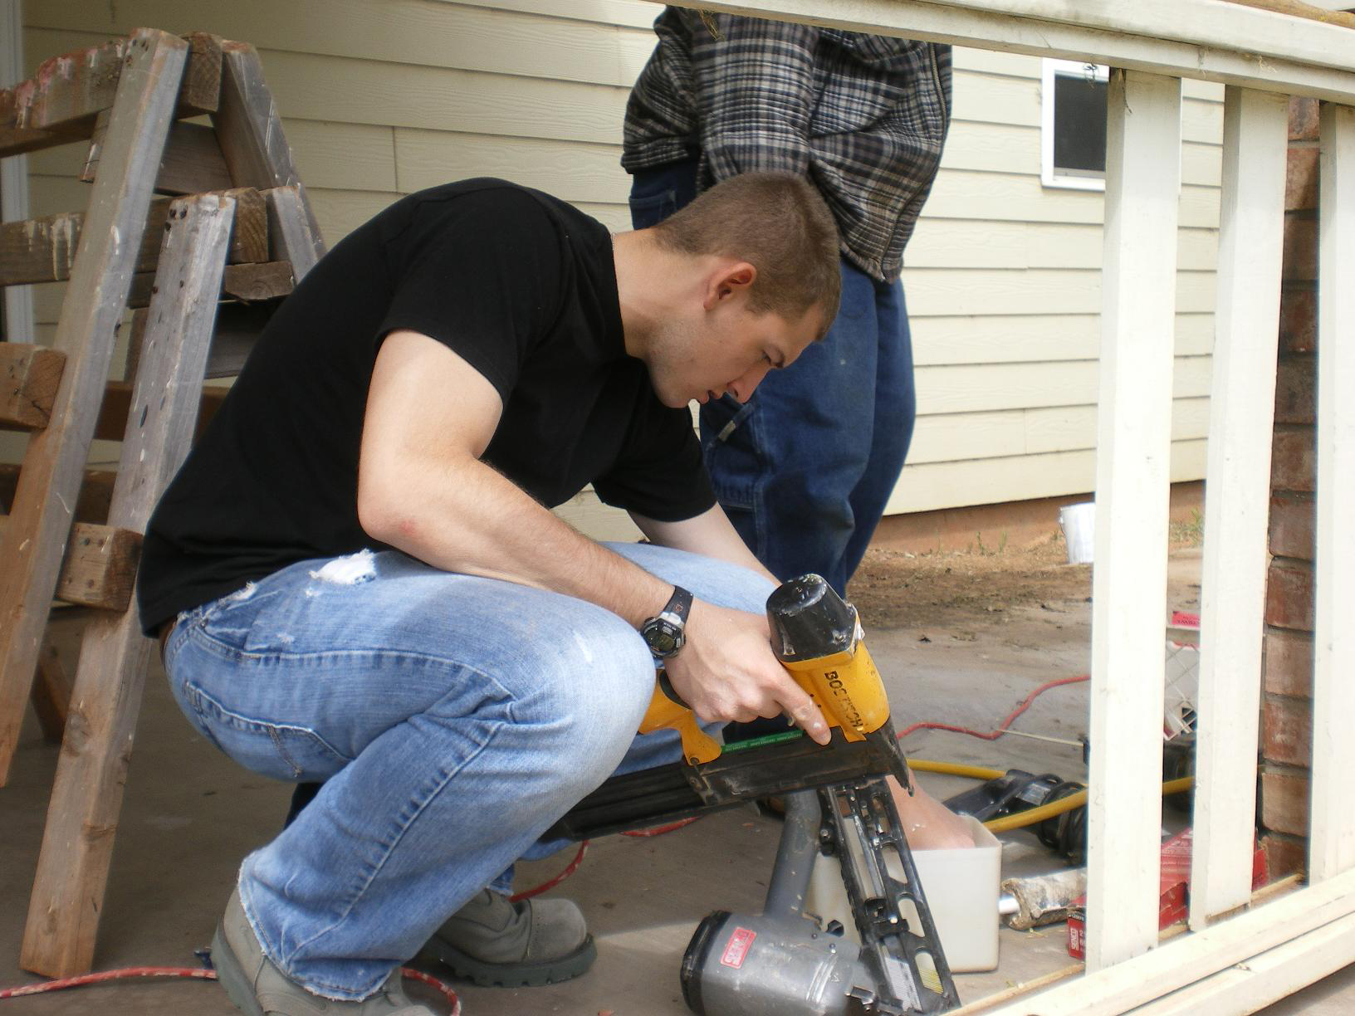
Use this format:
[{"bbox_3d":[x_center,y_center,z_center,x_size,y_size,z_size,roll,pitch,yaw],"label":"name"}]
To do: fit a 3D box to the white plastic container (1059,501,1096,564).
[{"bbox_3d":[1.299,0.077,6.020,0.195,0.190,0.195,-4,6,0],"label":"white plastic container"}]

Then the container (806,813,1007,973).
[{"bbox_3d":[0.264,0.469,2.267,0.212,0.154,0.132,-2,6,-11],"label":"container"}]

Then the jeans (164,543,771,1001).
[{"bbox_3d":[-0.218,0.260,2.168,0.630,0.475,0.460,1,6,14],"label":"jeans"}]

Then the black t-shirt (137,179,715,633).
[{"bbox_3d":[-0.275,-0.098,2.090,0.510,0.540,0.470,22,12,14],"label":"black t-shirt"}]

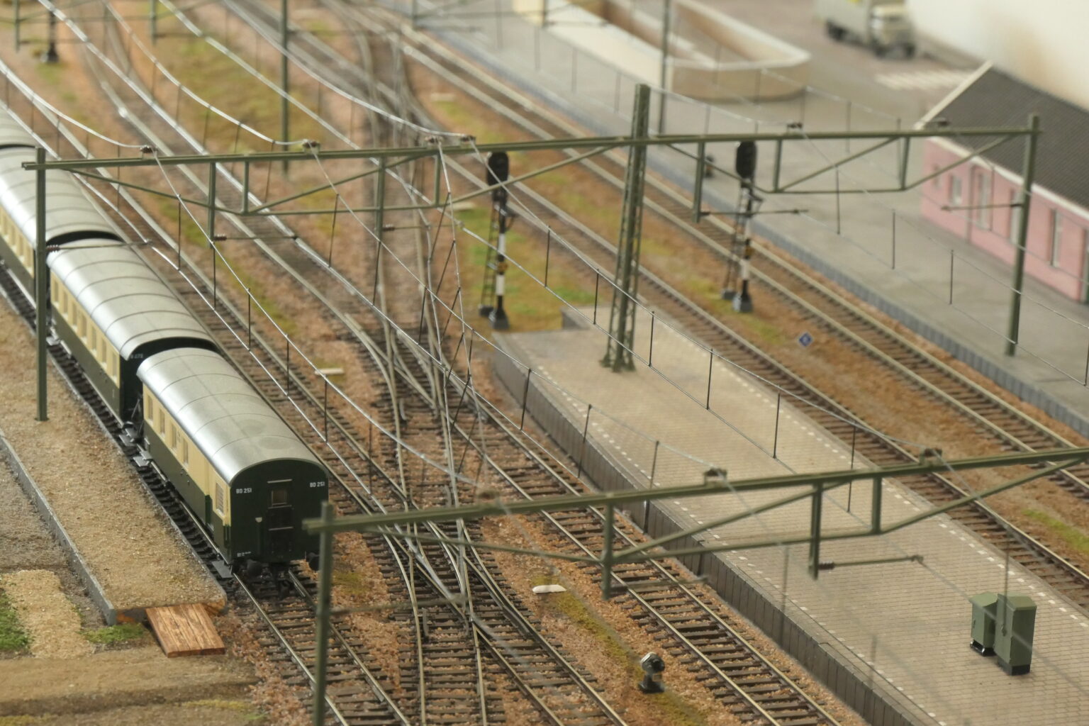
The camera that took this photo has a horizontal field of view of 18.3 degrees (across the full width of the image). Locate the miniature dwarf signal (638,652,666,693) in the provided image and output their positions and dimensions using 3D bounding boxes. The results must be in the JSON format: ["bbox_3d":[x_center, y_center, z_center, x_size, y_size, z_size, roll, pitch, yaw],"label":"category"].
[{"bbox_3d":[0.032,0.091,0.999,0.007,0.011,0.006,-3,16,-18],"label":"miniature dwarf signal"}]

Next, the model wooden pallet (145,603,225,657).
[{"bbox_3d":[-0.108,0.081,1.023,0.018,0.002,0.028,-3,25,-20],"label":"model wooden pallet"}]

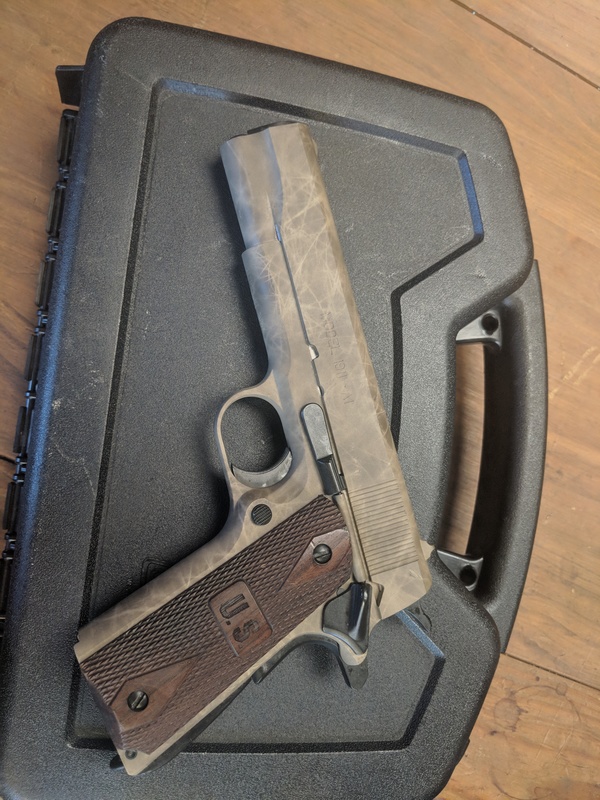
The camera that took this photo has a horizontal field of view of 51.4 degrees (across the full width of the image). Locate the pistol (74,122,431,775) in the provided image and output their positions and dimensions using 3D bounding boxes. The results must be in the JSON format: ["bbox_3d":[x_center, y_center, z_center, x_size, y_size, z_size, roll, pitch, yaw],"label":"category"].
[{"bbox_3d":[-0.028,0.011,0.236,0.140,0.034,0.218,-15,88,-11],"label":"pistol"}]

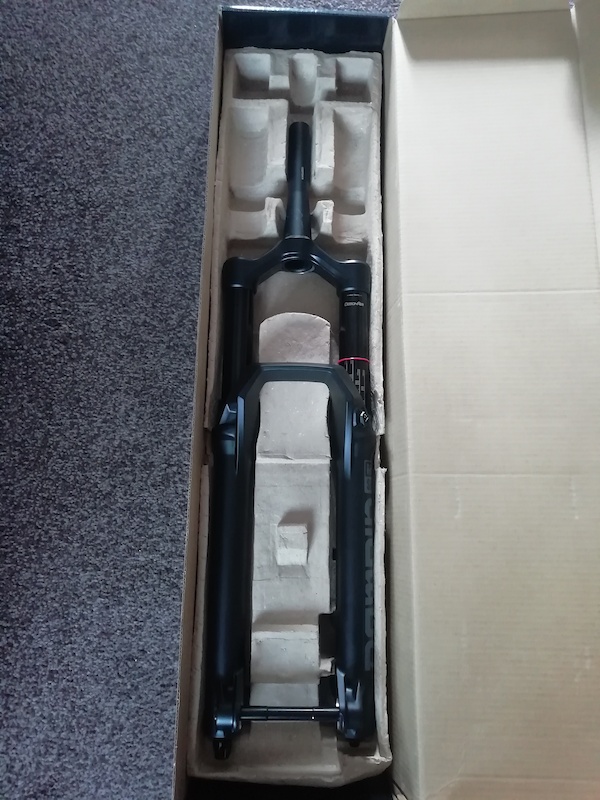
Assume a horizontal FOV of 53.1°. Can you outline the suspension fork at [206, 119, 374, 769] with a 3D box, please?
[{"bbox_3d":[-0.007,0.002,0.765,0.196,0.105,0.825,1,78,-1],"label":"suspension fork"}]

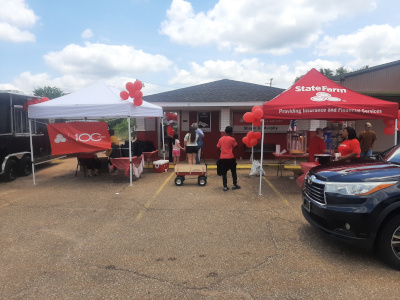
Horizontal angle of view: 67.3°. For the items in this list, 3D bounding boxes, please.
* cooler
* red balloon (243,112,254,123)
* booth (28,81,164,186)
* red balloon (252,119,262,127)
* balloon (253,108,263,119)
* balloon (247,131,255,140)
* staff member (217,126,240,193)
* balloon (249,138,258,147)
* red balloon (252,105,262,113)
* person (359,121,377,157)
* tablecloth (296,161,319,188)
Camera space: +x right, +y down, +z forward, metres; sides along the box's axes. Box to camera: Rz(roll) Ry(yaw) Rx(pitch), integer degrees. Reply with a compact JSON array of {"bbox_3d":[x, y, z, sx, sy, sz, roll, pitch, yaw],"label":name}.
[{"bbox_3d":[-1.381,0.588,10.864,0.350,0.370,0.630,3,7,23],"label":"cooler"},{"bbox_3d":[1.150,-0.766,7.080,0.250,0.260,0.250,0,6,6],"label":"red balloon"},{"bbox_3d":[-3.101,-0.683,9.831,3.060,3.100,3.060,0,6,10],"label":"booth"},{"bbox_3d":[1.371,-0.659,7.150,0.240,0.250,0.240,0,6,6],"label":"red balloon"},{"bbox_3d":[1.404,-0.869,7.210,0.240,0.260,0.240,0,6,0],"label":"balloon"},{"bbox_3d":[1.720,-0.497,10.015,0.240,0.260,0.240,0,6,0],"label":"balloon"},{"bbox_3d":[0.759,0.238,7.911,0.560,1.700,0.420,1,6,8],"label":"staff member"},{"bbox_3d":[1.778,-0.240,9.891,0.235,0.250,0.235,0,6,0],"label":"balloon"},{"bbox_3d":[1.421,-0.959,7.421,0.240,0.260,0.240,0,6,0],"label":"red balloon"},{"bbox_3d":[5.152,-0.005,9.247,0.550,1.700,0.330,-1,6,-7],"label":"person"},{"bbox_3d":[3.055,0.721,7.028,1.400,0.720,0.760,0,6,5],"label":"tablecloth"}]

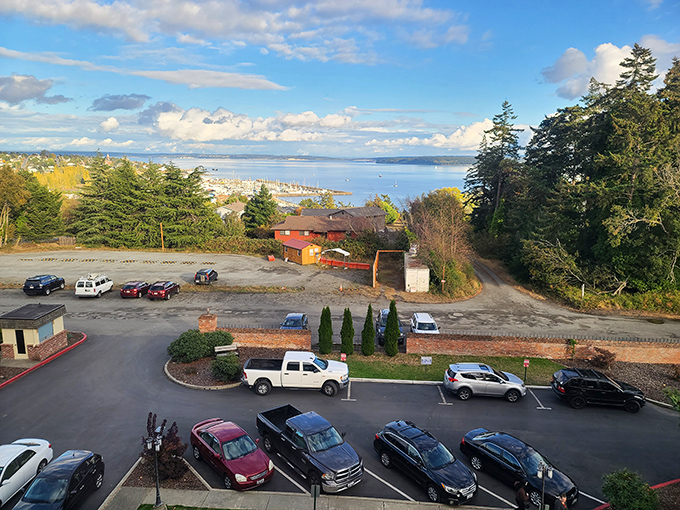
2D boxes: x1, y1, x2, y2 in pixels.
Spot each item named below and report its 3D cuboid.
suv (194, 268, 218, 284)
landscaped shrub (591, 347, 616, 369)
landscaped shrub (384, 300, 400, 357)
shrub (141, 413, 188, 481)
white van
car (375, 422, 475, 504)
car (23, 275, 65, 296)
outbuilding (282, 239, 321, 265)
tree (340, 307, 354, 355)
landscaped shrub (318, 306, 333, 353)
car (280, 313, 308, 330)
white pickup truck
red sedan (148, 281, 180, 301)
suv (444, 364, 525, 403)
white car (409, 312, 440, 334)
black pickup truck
[{"bbox_3d":[-15.290,2.136,56.231,1.780,1.680,4.500,0,11,-1],"label":"suv"},{"bbox_3d":[17.303,6.681,32.124,1.580,1.170,1.380,0,11,0],"label":"landscaped shrub"},{"bbox_3d":[3.570,4.970,33.280,1.040,3.830,1.040,0,11,0],"label":"landscaped shrub"},{"bbox_3d":[-7.440,8.060,20.750,1.950,2.550,1.950,0,11,0],"label":"shrub"},{"bbox_3d":[-24.330,2.923,49.006,1.980,2.000,4.900,0,10,-4],"label":"white van"},{"bbox_3d":[3.525,8.702,21.119,1.860,1.680,4.800,-8,14,-36],"label":"car"},{"bbox_3d":[-30.333,3.122,50.534,1.920,1.800,4.800,0,11,-1],"label":"car"},{"bbox_3d":[-5.010,-0.470,65.690,3.100,2.700,4.400,-9,15,-39],"label":"outbuilding"},{"bbox_3d":[0.544,5.128,33.386,0.970,3.350,0.970,1,11,0],"label":"tree"},{"bbox_3d":[-0.970,5.140,33.650,1.000,3.330,1.000,0,11,0],"label":"landscaped shrub"},{"bbox_3d":[-3.505,5.486,38.308,1.770,1.450,4.500,1,11,3],"label":"car"},{"bbox_3d":[-2.524,6.915,28.884,6.050,2.020,2.040,1,11,1],"label":"white pickup truck"},{"bbox_3d":[-17.836,3.462,50.169,1.820,1.620,4.650,1,11,1],"label":"red sedan"},{"bbox_3d":[8.391,7.217,28.230,4.570,1.680,1.845,1,11,3],"label":"suv"},{"bbox_3d":[6.494,5.634,37.604,1.800,1.630,4.500,1,11,2],"label":"white car"},{"bbox_3d":[-1.534,8.345,22.064,2.030,1.930,5.800,-9,15,-40],"label":"black pickup truck"}]

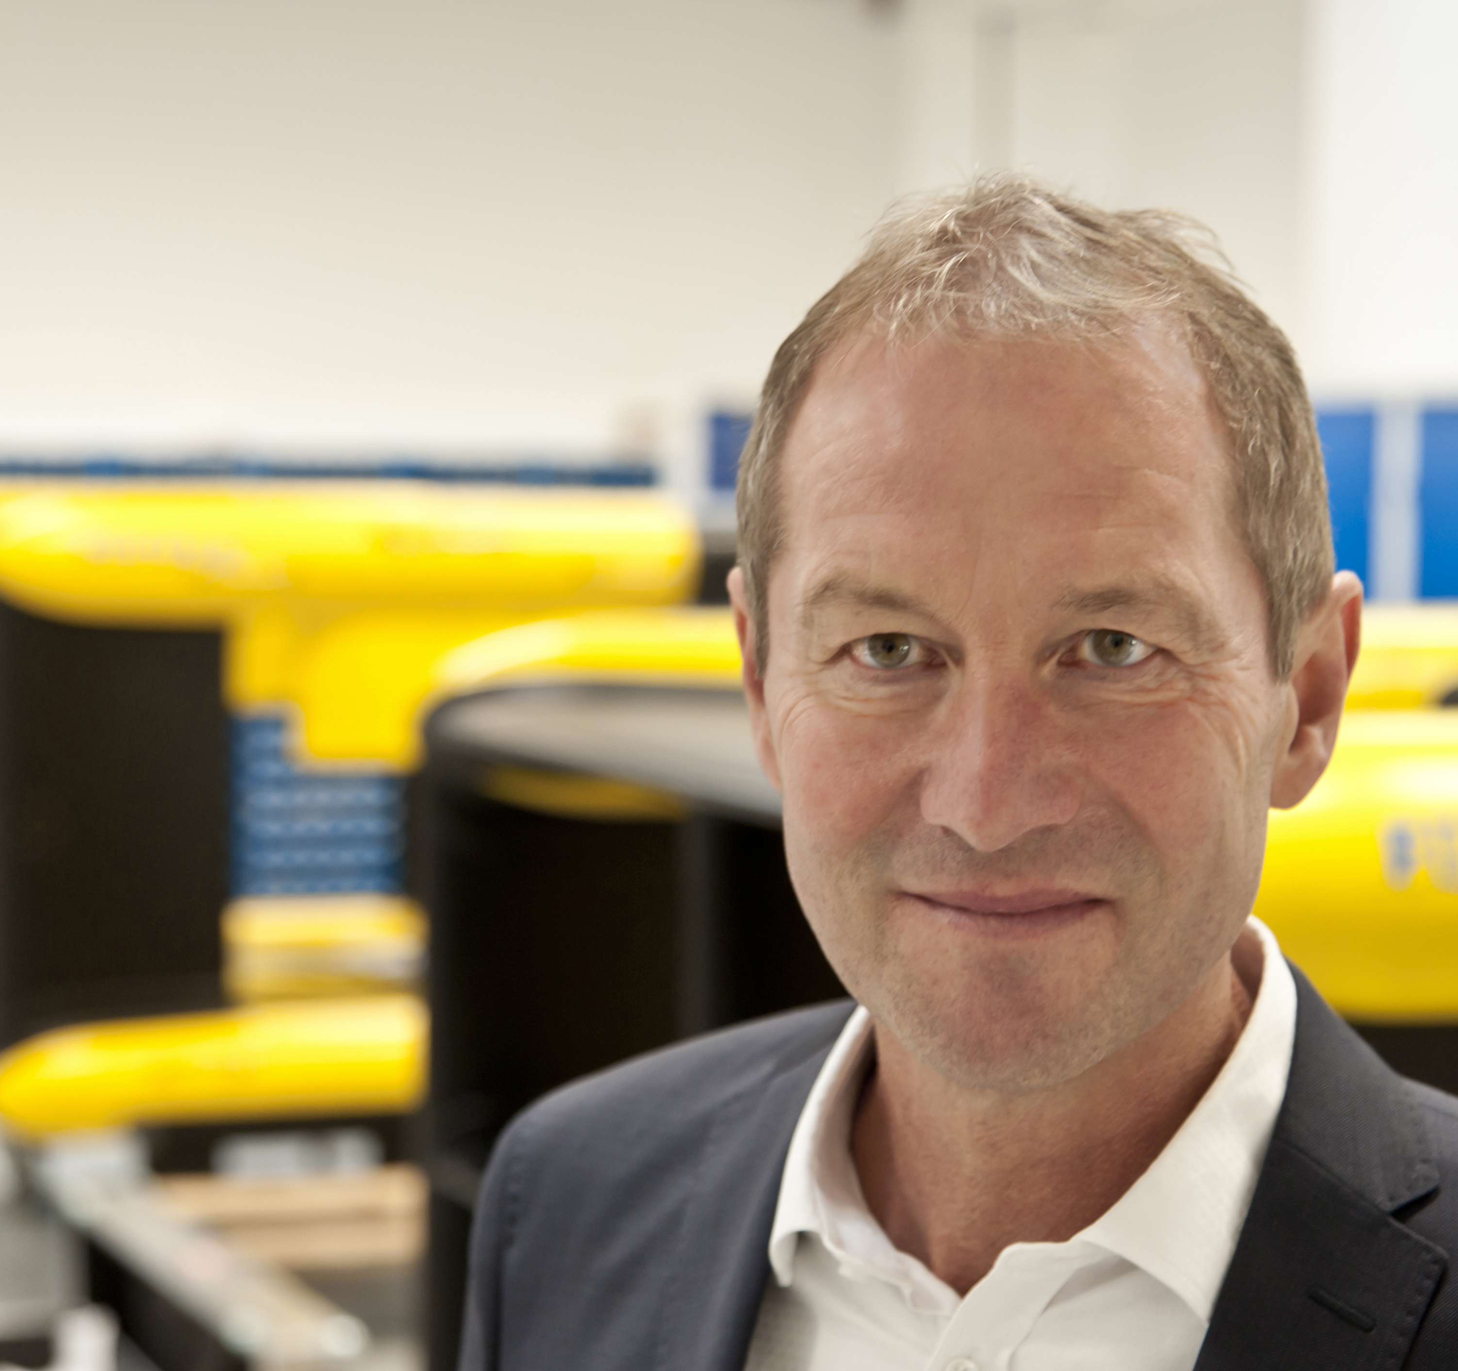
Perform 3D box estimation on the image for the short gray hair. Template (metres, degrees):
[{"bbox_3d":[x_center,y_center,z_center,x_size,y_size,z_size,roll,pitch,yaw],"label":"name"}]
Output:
[{"bbox_3d":[0.090,-0.060,1.120,0.172,0.183,0.187,1,3,12],"label":"short gray hair"}]

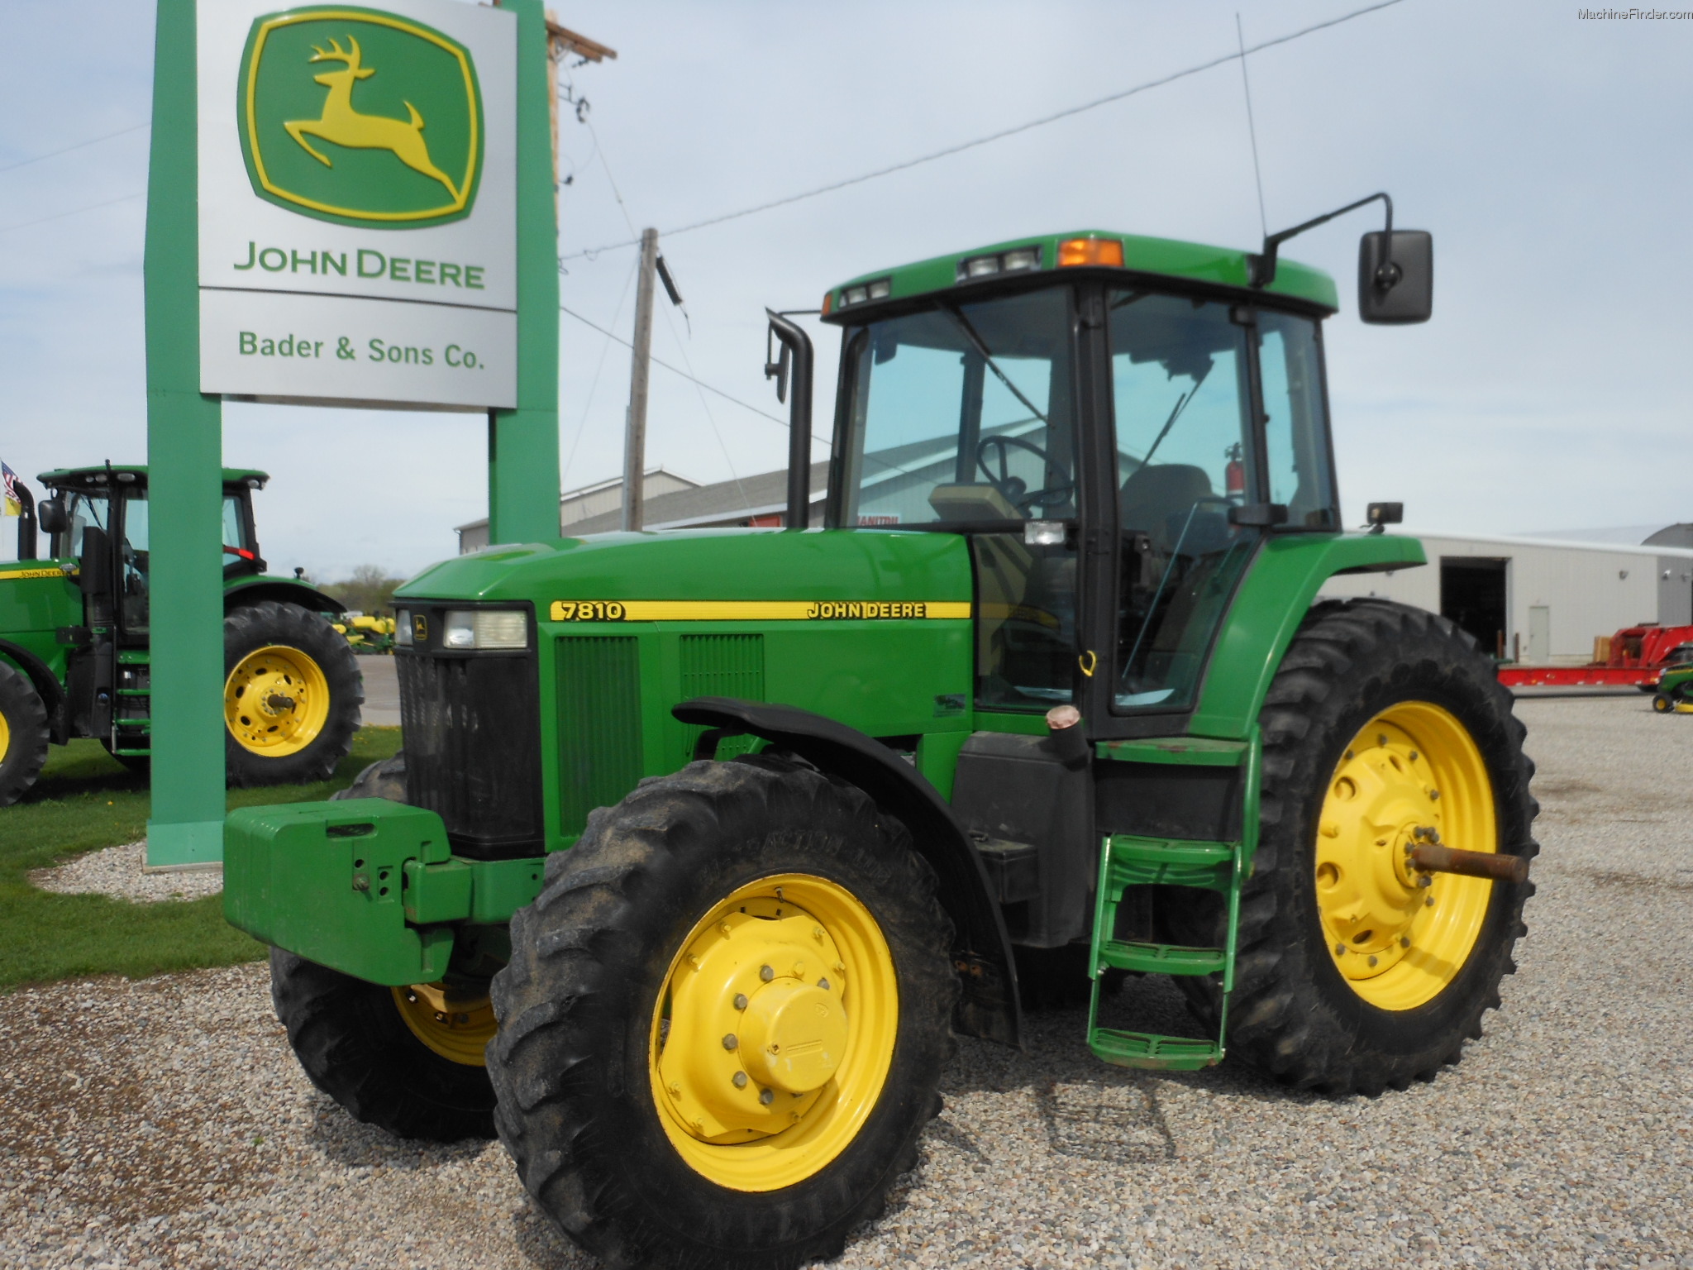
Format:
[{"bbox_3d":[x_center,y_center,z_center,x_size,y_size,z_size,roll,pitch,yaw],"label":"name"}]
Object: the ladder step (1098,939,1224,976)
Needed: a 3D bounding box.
[{"bbox_3d":[0.989,1.006,5.040,0.385,0.050,0.200,0,1,21],"label":"ladder step"}]

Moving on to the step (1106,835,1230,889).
[{"bbox_3d":[1.022,0.711,5.120,0.385,0.110,0.210,0,1,21],"label":"step"}]

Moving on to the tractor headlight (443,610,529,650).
[{"bbox_3d":[-0.998,-0.017,4.470,0.140,0.110,0.250,-1,1,-37],"label":"tractor headlight"}]

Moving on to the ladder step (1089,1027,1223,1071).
[{"bbox_3d":[0.951,1.270,4.960,0.400,0.050,0.210,0,1,21],"label":"ladder step"}]

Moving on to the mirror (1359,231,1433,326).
[{"bbox_3d":[1.675,-1.089,4.920,0.222,0.275,0.090,0,1,15],"label":"mirror"}]

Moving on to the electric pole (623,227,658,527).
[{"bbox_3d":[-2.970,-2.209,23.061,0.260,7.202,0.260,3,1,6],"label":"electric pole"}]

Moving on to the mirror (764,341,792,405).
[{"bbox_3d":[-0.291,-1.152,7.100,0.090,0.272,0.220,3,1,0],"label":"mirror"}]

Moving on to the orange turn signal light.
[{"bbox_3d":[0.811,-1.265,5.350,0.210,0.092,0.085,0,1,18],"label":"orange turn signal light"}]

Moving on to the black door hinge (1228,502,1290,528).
[{"bbox_3d":[1.462,-0.423,5.718,0.262,0.073,0.060,-1,1,-37],"label":"black door hinge"}]

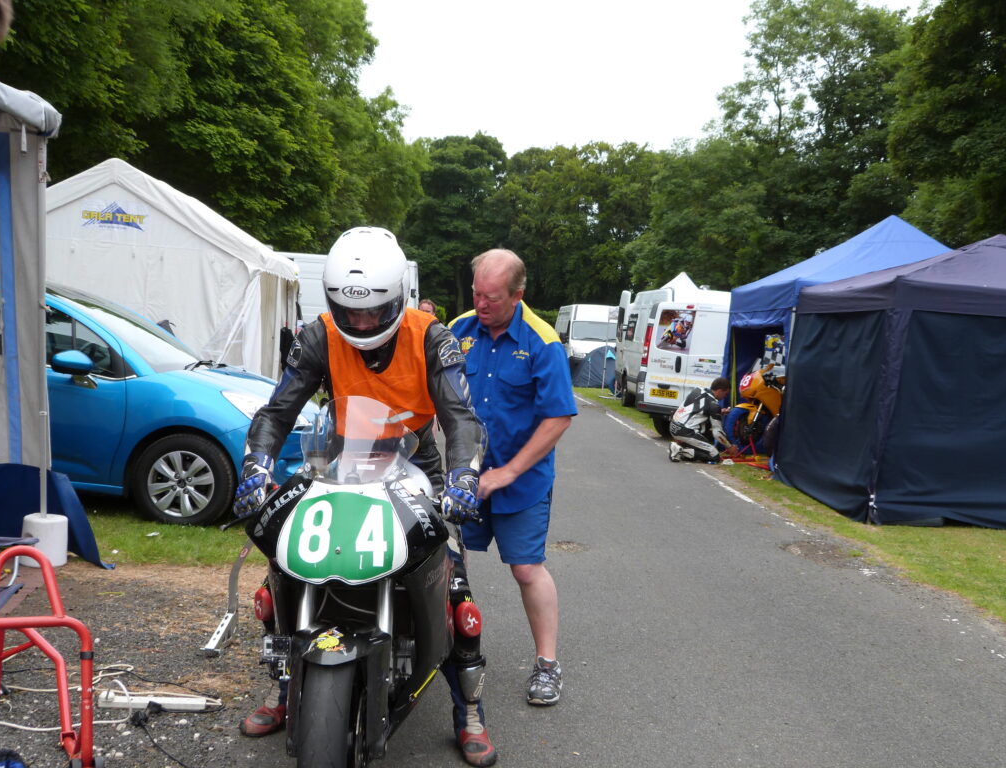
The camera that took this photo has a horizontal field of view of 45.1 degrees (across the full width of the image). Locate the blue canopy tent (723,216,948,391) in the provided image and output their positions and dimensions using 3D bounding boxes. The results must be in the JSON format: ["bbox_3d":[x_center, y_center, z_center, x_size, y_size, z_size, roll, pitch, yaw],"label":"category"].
[{"bbox_3d":[4.756,-0.527,15.280,3.000,3.160,3.000,3,2,-3],"label":"blue canopy tent"}]

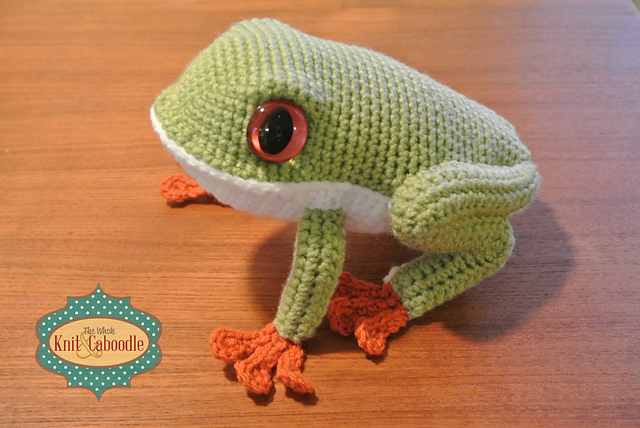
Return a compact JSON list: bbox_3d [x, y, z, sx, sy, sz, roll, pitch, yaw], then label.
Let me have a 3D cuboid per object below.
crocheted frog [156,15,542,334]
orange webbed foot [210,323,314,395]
[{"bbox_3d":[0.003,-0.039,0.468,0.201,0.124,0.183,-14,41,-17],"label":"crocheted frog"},{"bbox_3d":[-0.025,0.065,0.422,0.055,0.020,0.034,20,43,23],"label":"orange webbed foot"}]

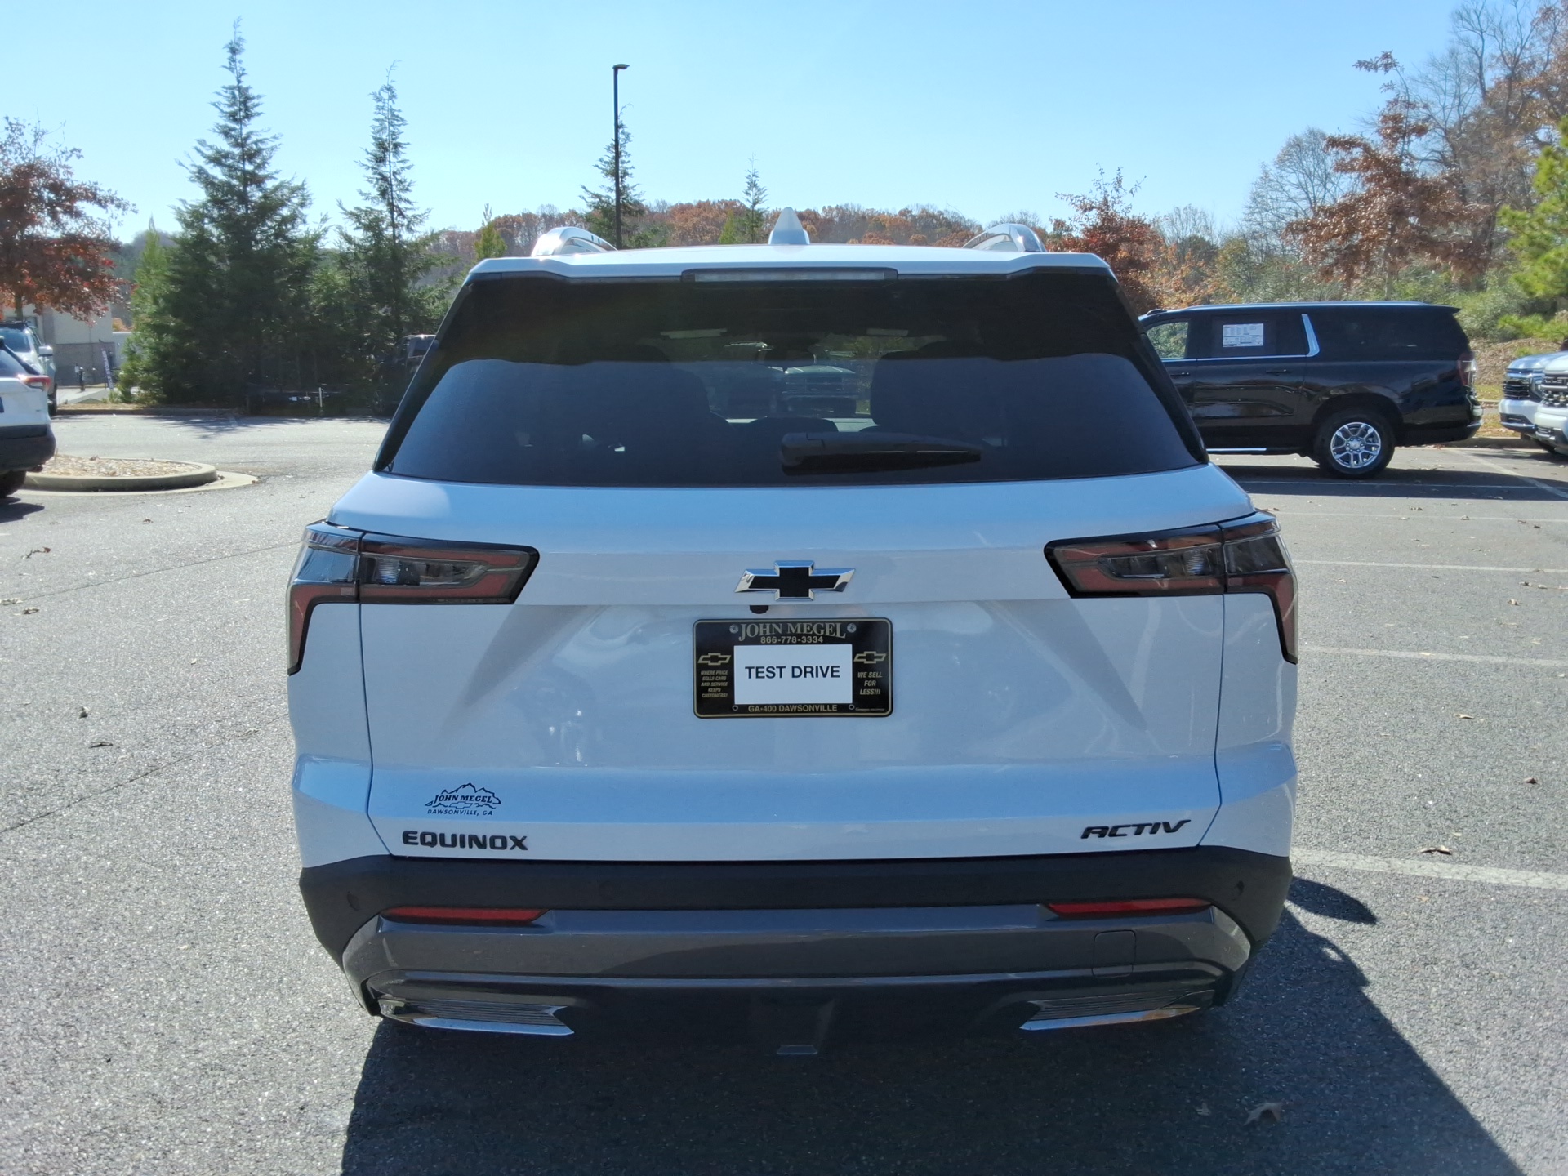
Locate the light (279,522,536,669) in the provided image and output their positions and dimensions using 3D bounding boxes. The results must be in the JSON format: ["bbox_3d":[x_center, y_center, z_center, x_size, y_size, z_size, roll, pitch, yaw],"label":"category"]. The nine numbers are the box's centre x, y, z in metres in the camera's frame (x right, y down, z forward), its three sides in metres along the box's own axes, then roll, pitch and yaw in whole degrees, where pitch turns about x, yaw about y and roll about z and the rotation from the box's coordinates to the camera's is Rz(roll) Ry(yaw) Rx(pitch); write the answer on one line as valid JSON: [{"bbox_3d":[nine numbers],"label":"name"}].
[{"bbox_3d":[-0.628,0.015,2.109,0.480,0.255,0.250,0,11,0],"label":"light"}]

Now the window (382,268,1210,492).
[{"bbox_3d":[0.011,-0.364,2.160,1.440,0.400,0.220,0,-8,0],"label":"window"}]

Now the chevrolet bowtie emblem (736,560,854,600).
[{"bbox_3d":[0.017,-0.011,1.885,0.177,0.058,0.018,-1,11,0],"label":"chevrolet bowtie emblem"}]

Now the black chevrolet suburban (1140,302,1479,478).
[{"bbox_3d":[5.097,-2.395,15.212,5.700,1.920,2.060,3,11,16],"label":"black chevrolet suburban"}]

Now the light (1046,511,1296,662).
[{"bbox_3d":[0.645,0.020,2.050,0.500,0.275,0.300,-1,11,0],"label":"light"}]

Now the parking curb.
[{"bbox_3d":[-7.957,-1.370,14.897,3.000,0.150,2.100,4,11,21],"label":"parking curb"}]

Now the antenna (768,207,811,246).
[{"bbox_3d":[0.011,-0.700,2.463,0.083,0.078,0.170,0,11,0],"label":"antenna"}]

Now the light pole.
[{"bbox_3d":[-3.972,-8.331,30.480,0.480,7.994,0.300,4,12,24],"label":"light pole"}]

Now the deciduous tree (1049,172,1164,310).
[{"bbox_3d":[9.454,-8.826,37.008,3.700,6.500,3.700,0,11,0],"label":"deciduous tree"}]

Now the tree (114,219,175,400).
[{"bbox_3d":[-15.667,-6.788,31.285,1.750,4.400,1.750,0,11,0],"label":"tree"}]

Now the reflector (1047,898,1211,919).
[{"bbox_3d":[0.537,0.499,1.977,0.255,0.024,0.035,-2,11,-5],"label":"reflector"}]

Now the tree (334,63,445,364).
[{"bbox_3d":[-9.058,-7.835,29.042,2.800,7.604,2.800,0,11,0],"label":"tree"}]

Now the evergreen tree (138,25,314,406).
[{"bbox_3d":[-13.288,-8.770,30.406,4.500,8.800,4.500,0,11,0],"label":"evergreen tree"}]

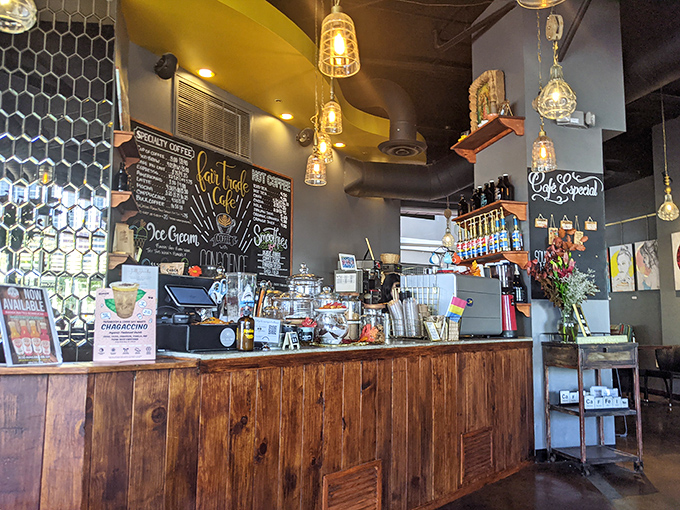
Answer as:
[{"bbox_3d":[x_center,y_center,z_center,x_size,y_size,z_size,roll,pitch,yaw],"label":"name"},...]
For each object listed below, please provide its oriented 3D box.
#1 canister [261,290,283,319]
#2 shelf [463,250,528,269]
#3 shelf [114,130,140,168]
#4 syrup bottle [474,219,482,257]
[{"bbox_3d":[-0.368,0.265,2.890,0.120,0.171,0.120,1,-7,0],"label":"canister"},{"bbox_3d":[1.406,0.095,5.031,0.264,0.148,0.900,2,-7,-15],"label":"shelf"},{"bbox_3d":[-1.631,-0.801,4.112,0.140,0.118,0.560,2,-7,-15],"label":"shelf"},{"bbox_3d":[1.226,-0.144,4.729,0.078,0.347,0.078,4,-7,-25],"label":"syrup bottle"}]

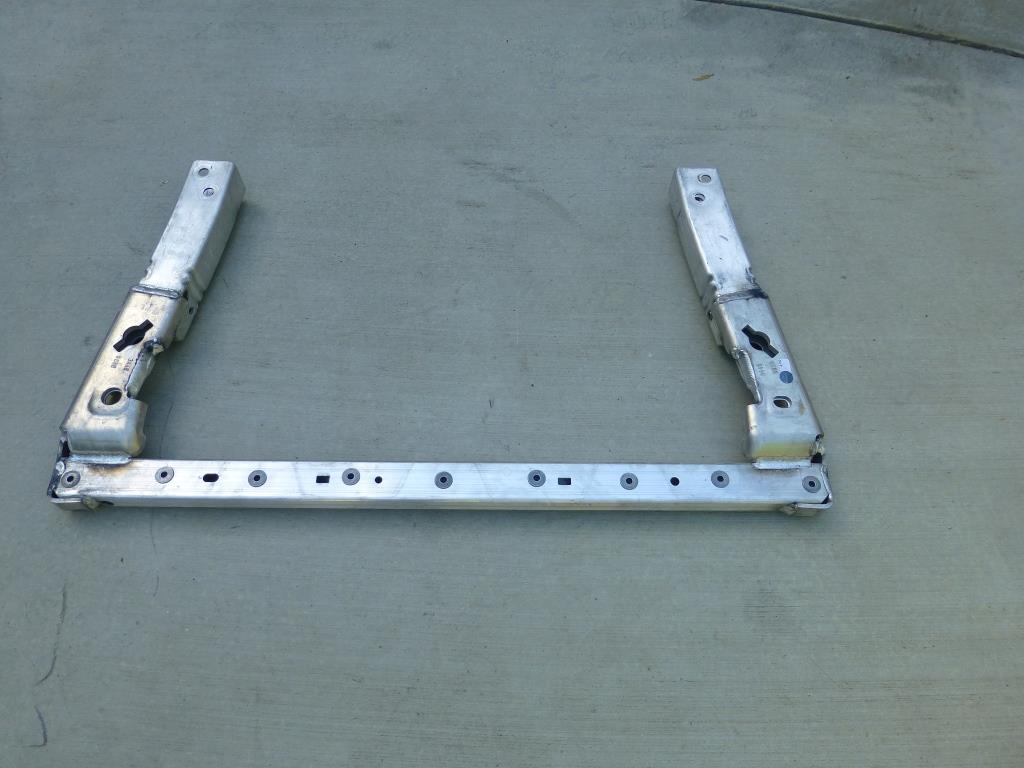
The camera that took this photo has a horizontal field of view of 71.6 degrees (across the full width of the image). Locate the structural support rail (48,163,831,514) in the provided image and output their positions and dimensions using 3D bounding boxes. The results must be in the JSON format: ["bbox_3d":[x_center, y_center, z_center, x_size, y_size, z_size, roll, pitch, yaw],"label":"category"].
[{"bbox_3d":[-0.081,-0.087,0.954,0.920,0.074,0.514,0,62,0],"label":"structural support rail"}]

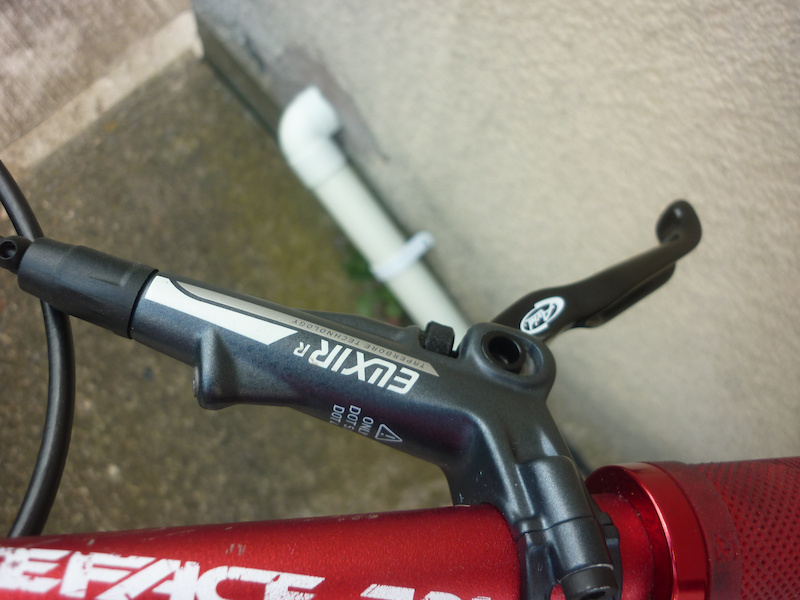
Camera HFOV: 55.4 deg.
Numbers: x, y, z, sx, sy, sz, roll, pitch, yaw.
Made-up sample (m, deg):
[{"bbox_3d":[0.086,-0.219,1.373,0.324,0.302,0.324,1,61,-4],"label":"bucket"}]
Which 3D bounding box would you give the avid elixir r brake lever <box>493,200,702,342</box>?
[{"bbox_3d":[0.047,-0.002,0.178,0.082,0.013,0.017,-29,67,-32],"label":"avid elixir r brake lever"}]

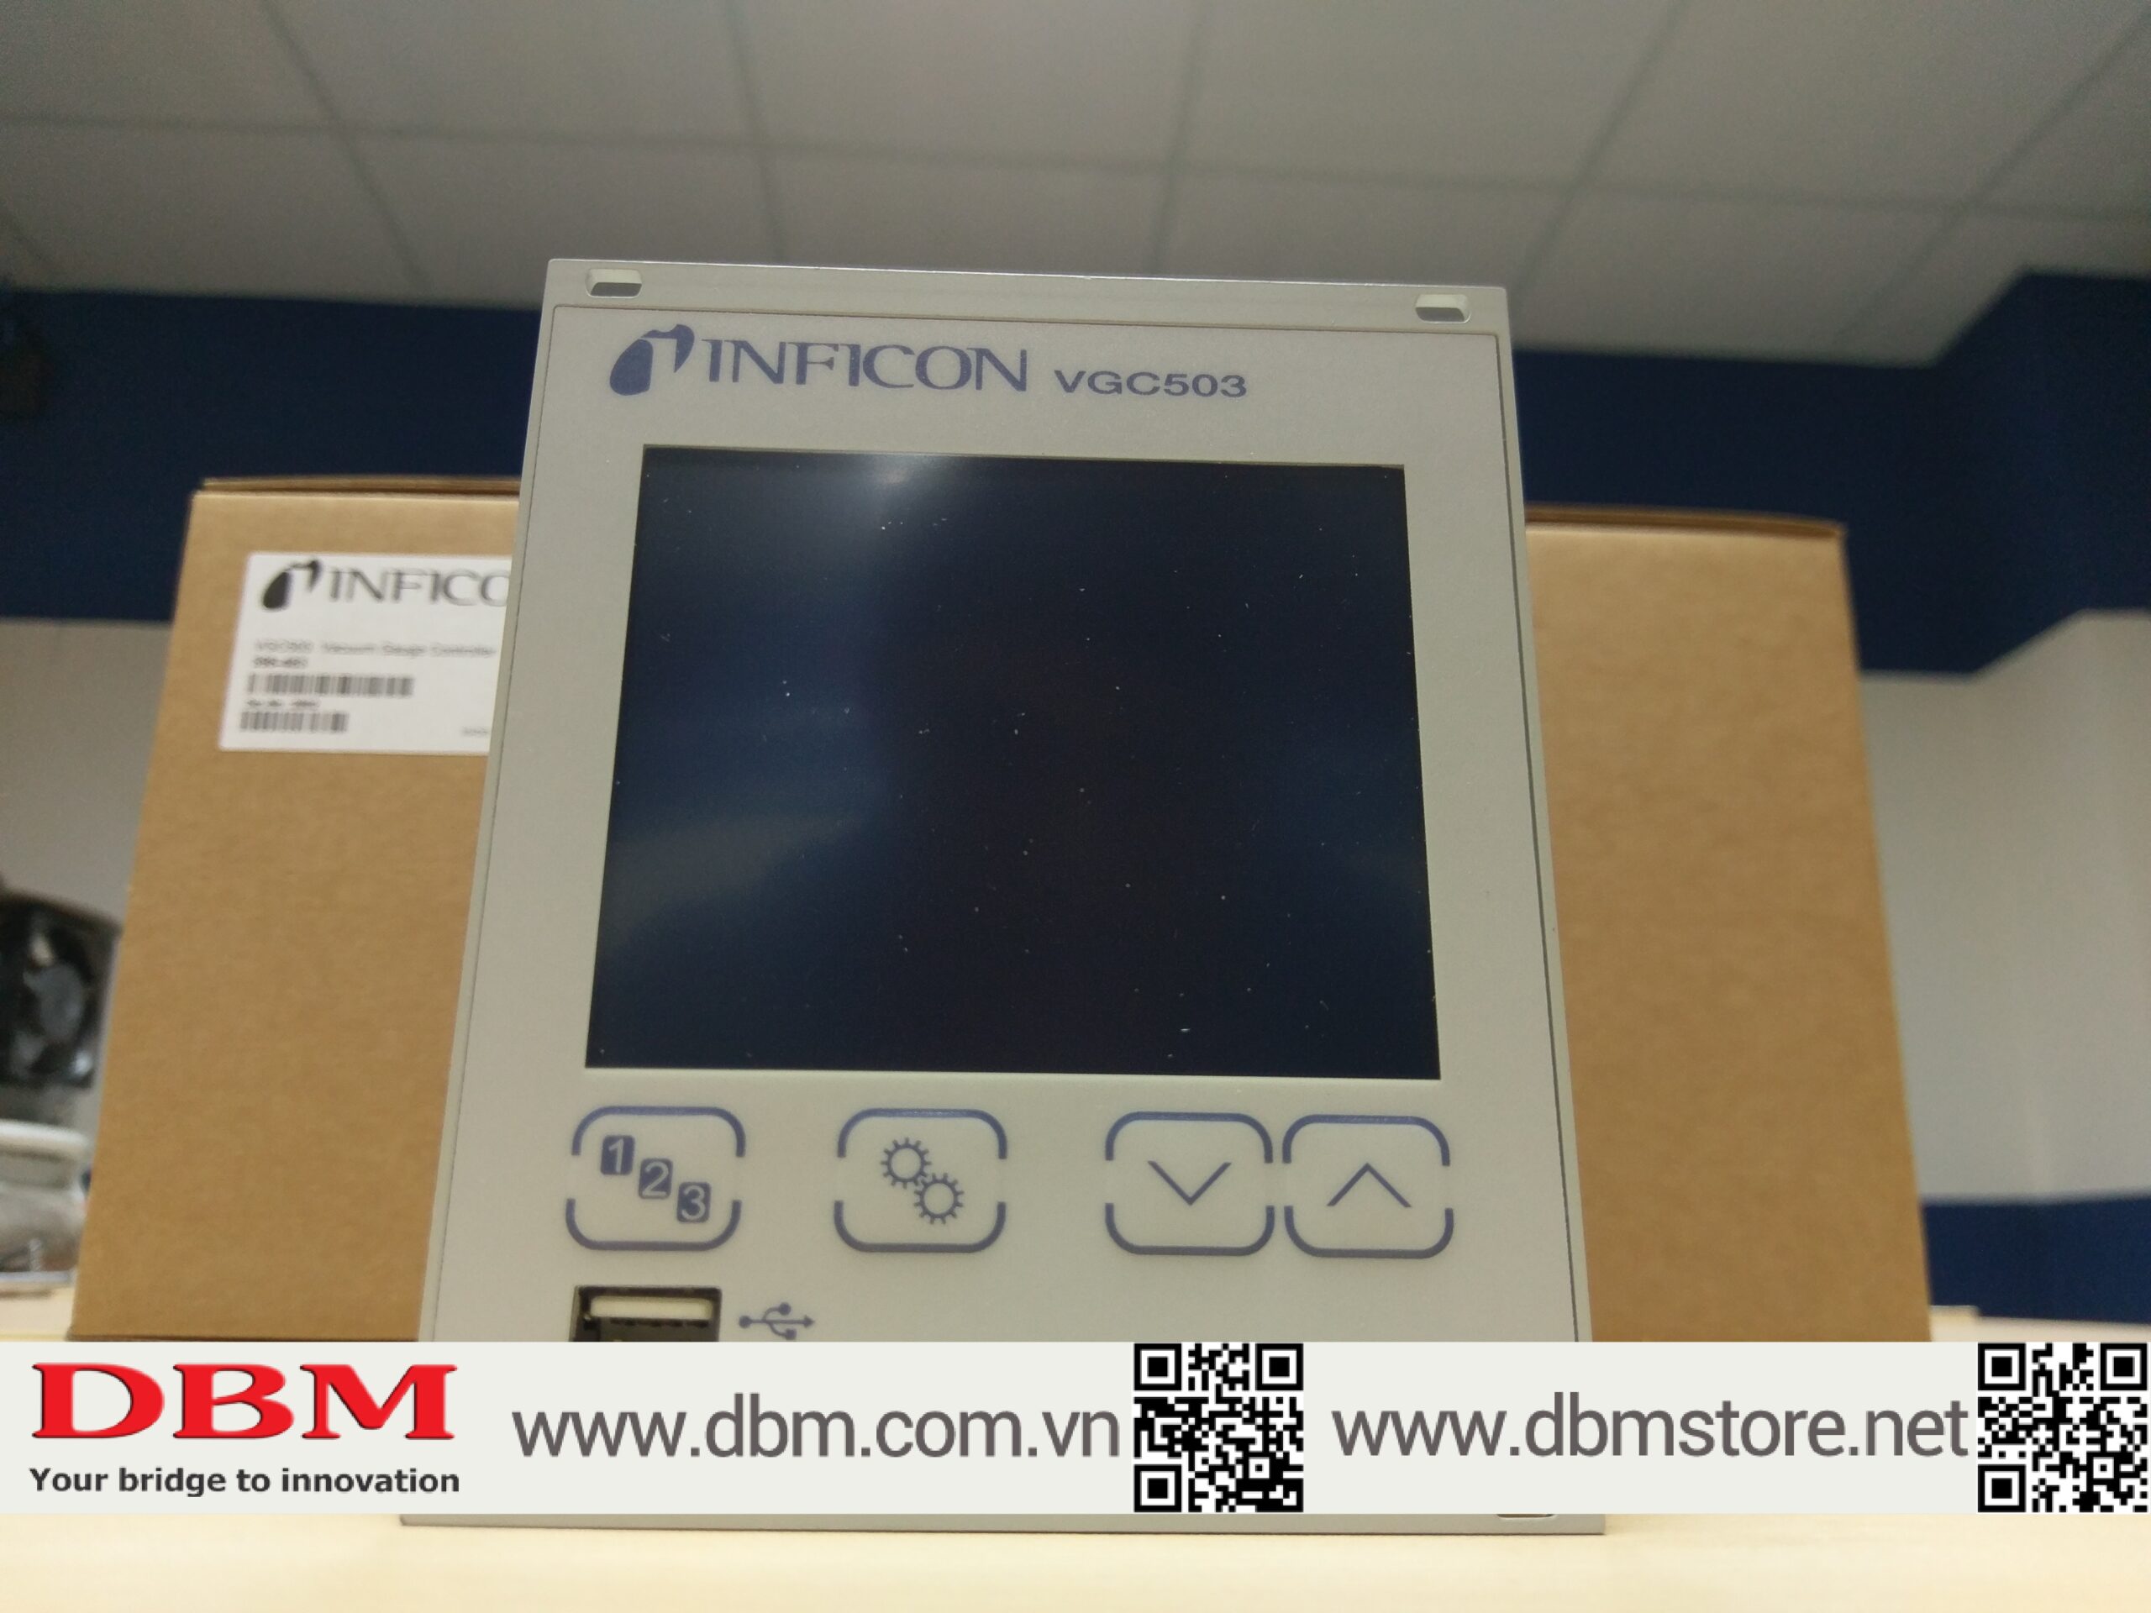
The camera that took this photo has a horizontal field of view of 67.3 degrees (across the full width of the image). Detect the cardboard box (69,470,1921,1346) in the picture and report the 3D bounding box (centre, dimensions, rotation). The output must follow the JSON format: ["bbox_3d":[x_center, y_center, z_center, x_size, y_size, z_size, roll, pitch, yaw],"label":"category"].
[{"bbox_3d":[-0.016,0.055,0.505,0.400,0.195,0.280,1,-14,-2],"label":"cardboard box"}]

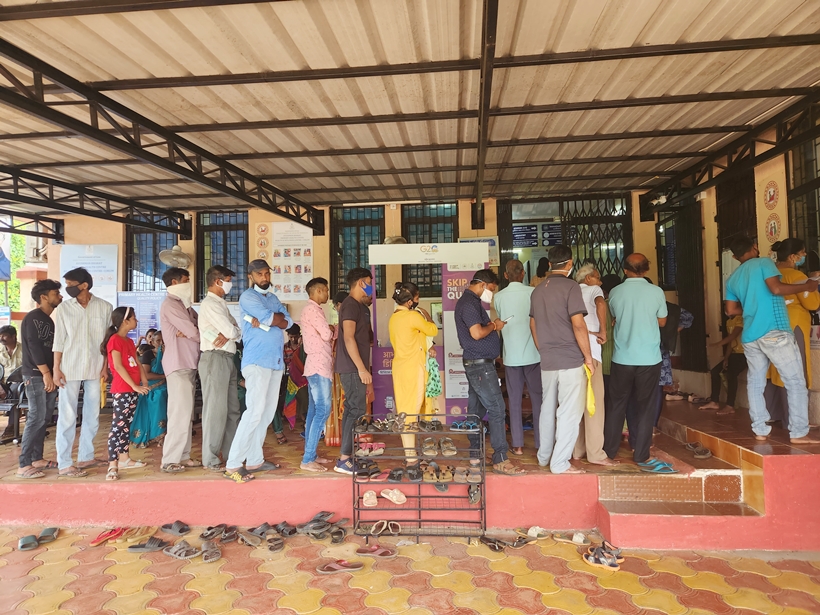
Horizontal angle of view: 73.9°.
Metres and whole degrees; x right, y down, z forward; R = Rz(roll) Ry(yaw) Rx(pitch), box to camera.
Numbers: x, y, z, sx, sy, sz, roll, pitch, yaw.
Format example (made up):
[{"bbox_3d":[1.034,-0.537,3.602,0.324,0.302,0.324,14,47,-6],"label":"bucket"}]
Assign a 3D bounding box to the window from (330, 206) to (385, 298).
[{"bbox_3d":[-0.792,-0.847,8.394,0.886,1.423,0.120,-1,-3,7],"label":"window"}]

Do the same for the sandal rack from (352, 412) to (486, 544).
[{"bbox_3d":[0.073,1.163,3.819,0.911,0.875,0.290,-1,-3,4],"label":"sandal rack"}]

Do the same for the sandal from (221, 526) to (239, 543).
[{"bbox_3d":[-1.264,1.575,3.838,0.100,0.075,0.250,0,-3,-15],"label":"sandal"}]

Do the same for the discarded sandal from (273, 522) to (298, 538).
[{"bbox_3d":[-0.931,1.617,4.016,0.250,0.085,0.100,-4,-4,36],"label":"discarded sandal"}]

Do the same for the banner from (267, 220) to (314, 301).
[{"bbox_3d":[-1.785,-0.703,8.292,0.642,1.211,0.020,-2,-4,4],"label":"banner"}]

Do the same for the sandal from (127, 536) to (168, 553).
[{"bbox_3d":[-1.799,1.622,3.767,0.275,0.085,0.100,0,-4,-15],"label":"sandal"}]

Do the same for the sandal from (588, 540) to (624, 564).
[{"bbox_3d":[1.229,1.524,3.422,0.225,0.100,0.090,-5,-5,45],"label":"sandal"}]

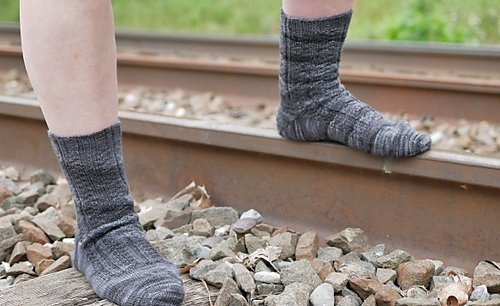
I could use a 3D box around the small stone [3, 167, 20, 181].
[{"bbox_3d":[-0.460,0.041,1.393,0.032,0.024,0.028,0,13,0],"label":"small stone"}]

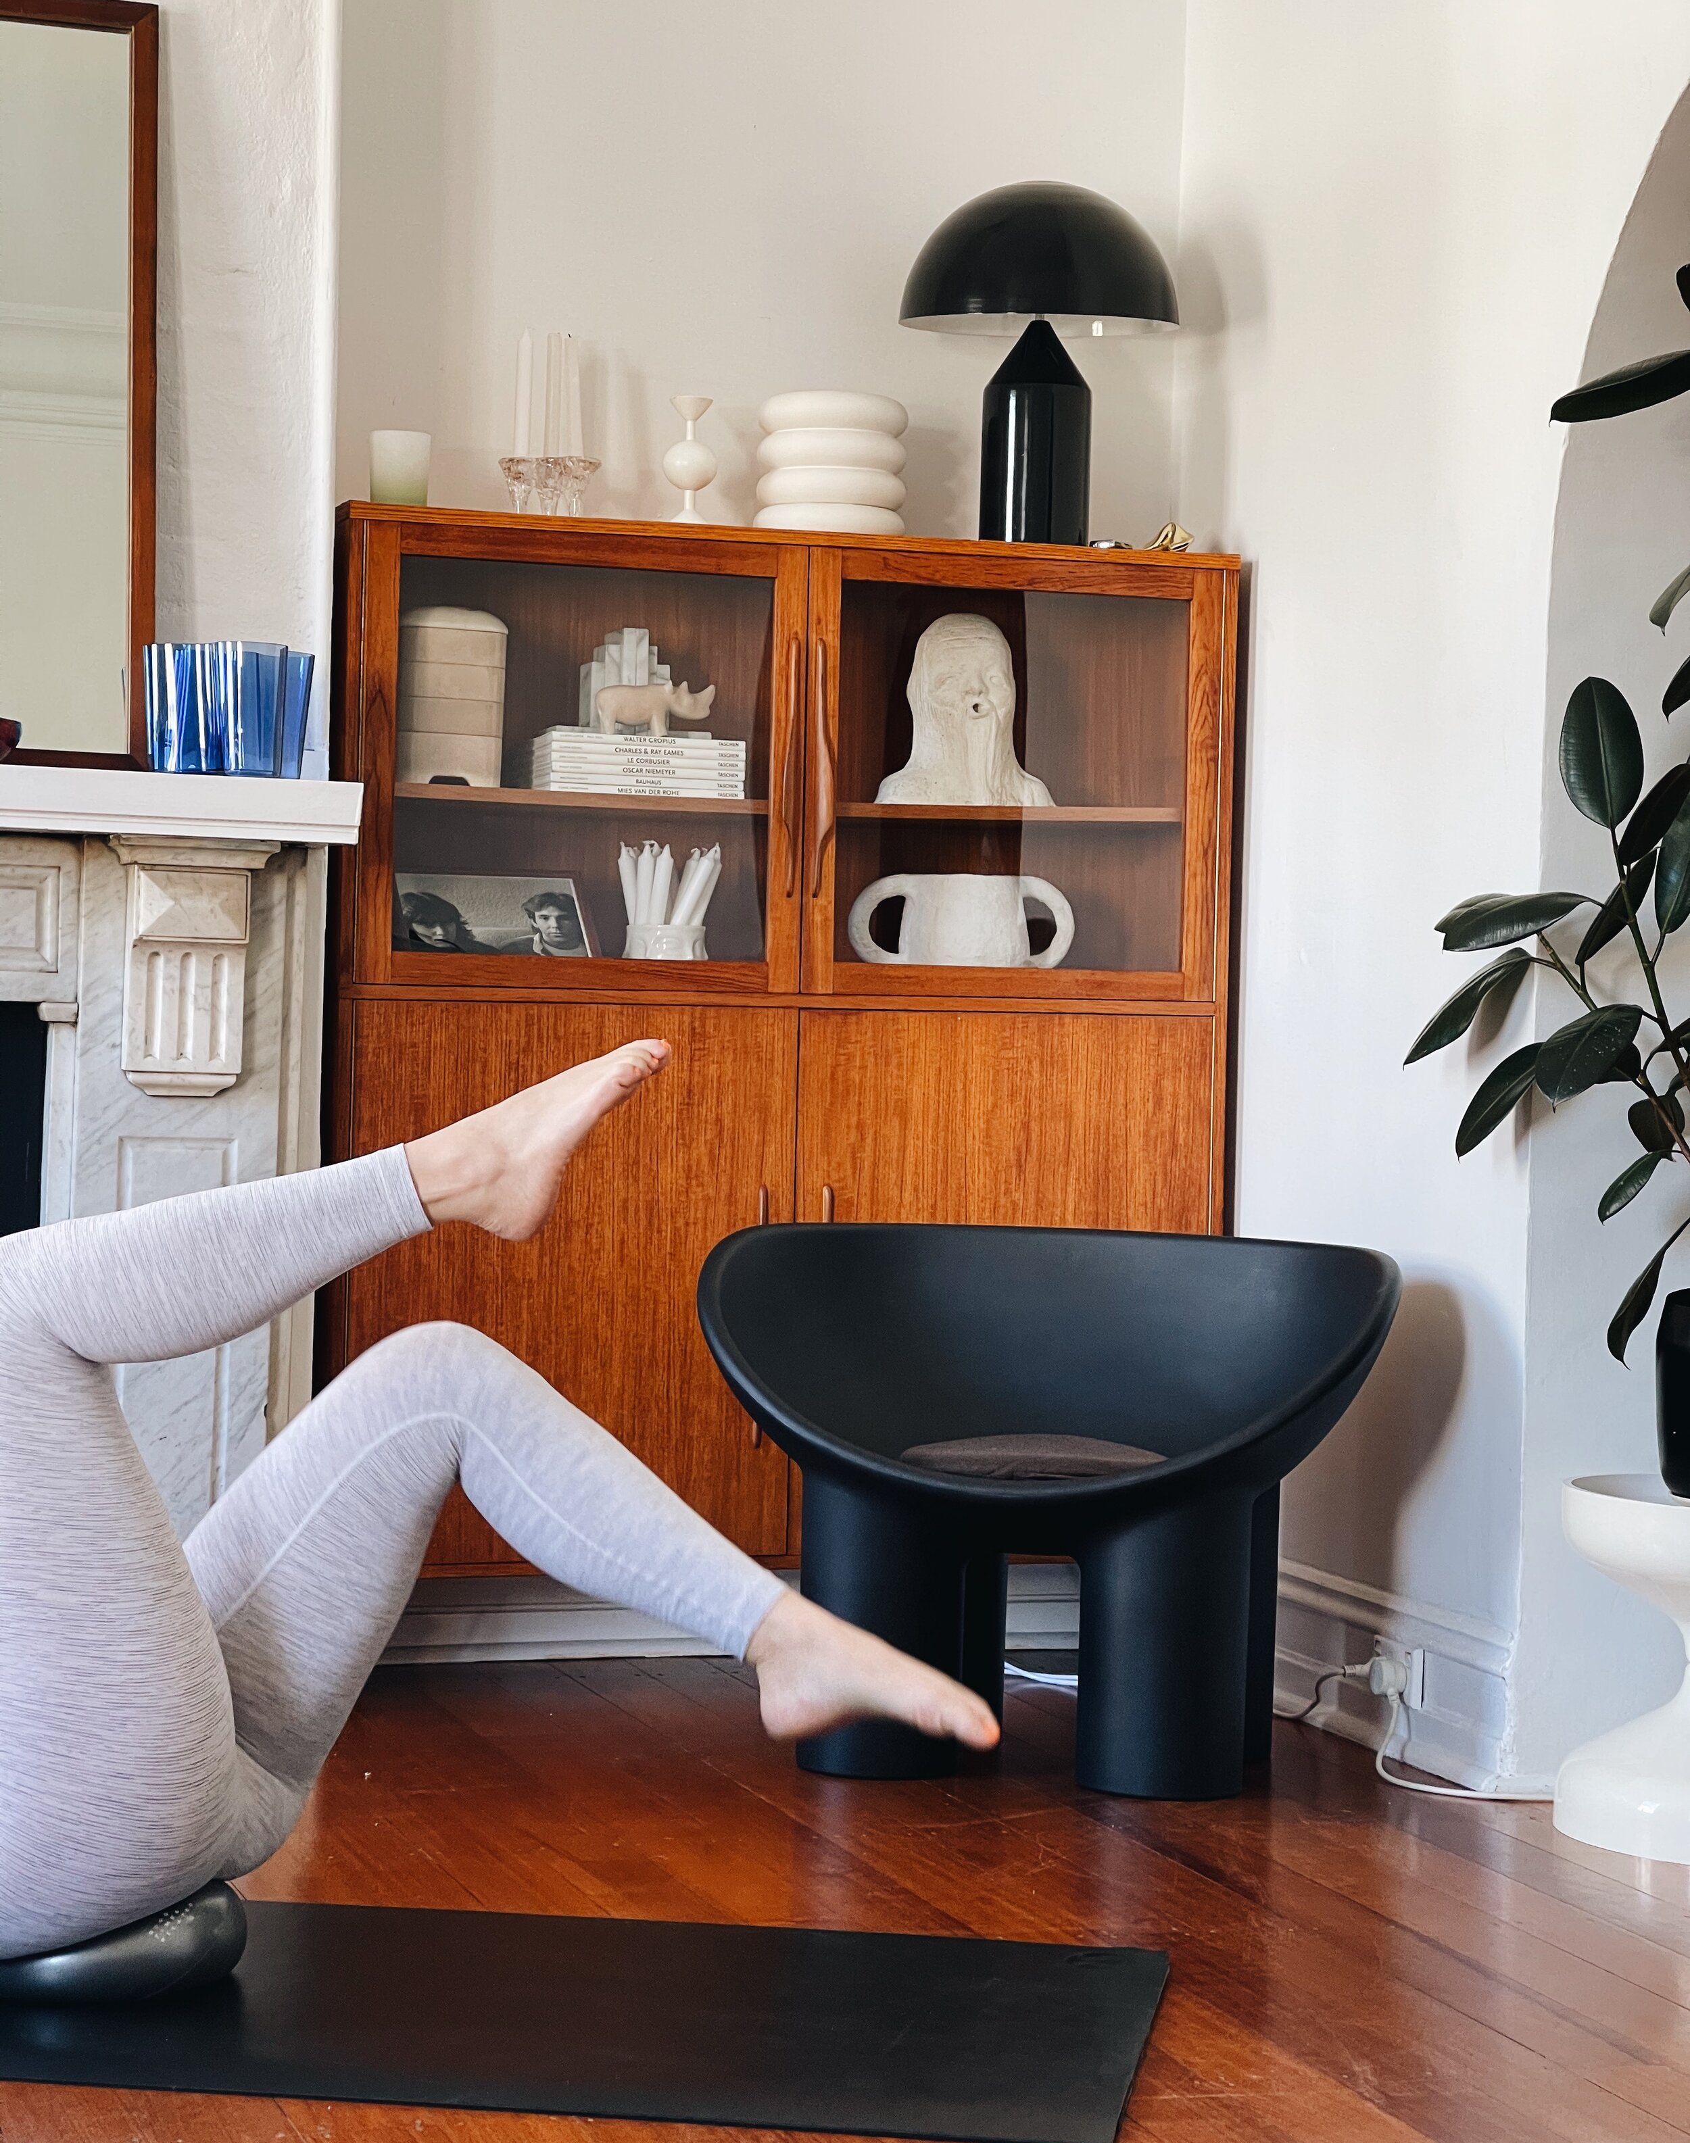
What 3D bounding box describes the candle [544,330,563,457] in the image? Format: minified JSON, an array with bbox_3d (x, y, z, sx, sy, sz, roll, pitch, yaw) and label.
[{"bbox_3d":[-0.379,-0.879,5.420,0.023,0.168,0.023,1,1,-18],"label":"candle"}]

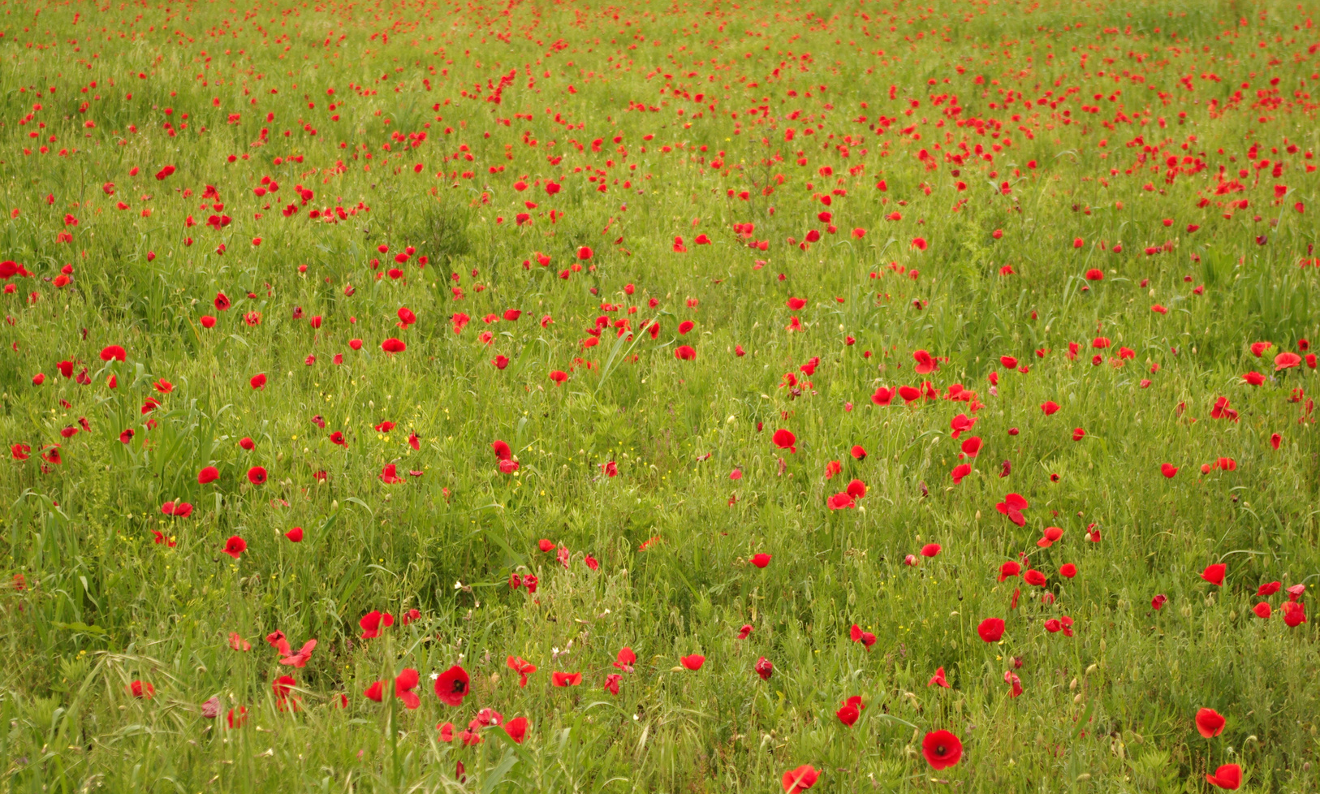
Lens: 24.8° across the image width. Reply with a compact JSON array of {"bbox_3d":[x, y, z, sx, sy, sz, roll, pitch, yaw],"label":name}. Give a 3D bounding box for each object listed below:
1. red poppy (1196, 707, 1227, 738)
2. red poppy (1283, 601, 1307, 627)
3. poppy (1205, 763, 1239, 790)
[{"bbox_3d":[0.899,0.530,4.900,0.051,0.048,0.050,2,10,11],"label":"red poppy"},{"bbox_3d":[1.147,0.391,5.422,0.041,0.040,0.037,2,11,12],"label":"red poppy"},{"bbox_3d":[0.843,0.568,4.497,0.049,0.033,0.044,6,13,30],"label":"poppy"}]

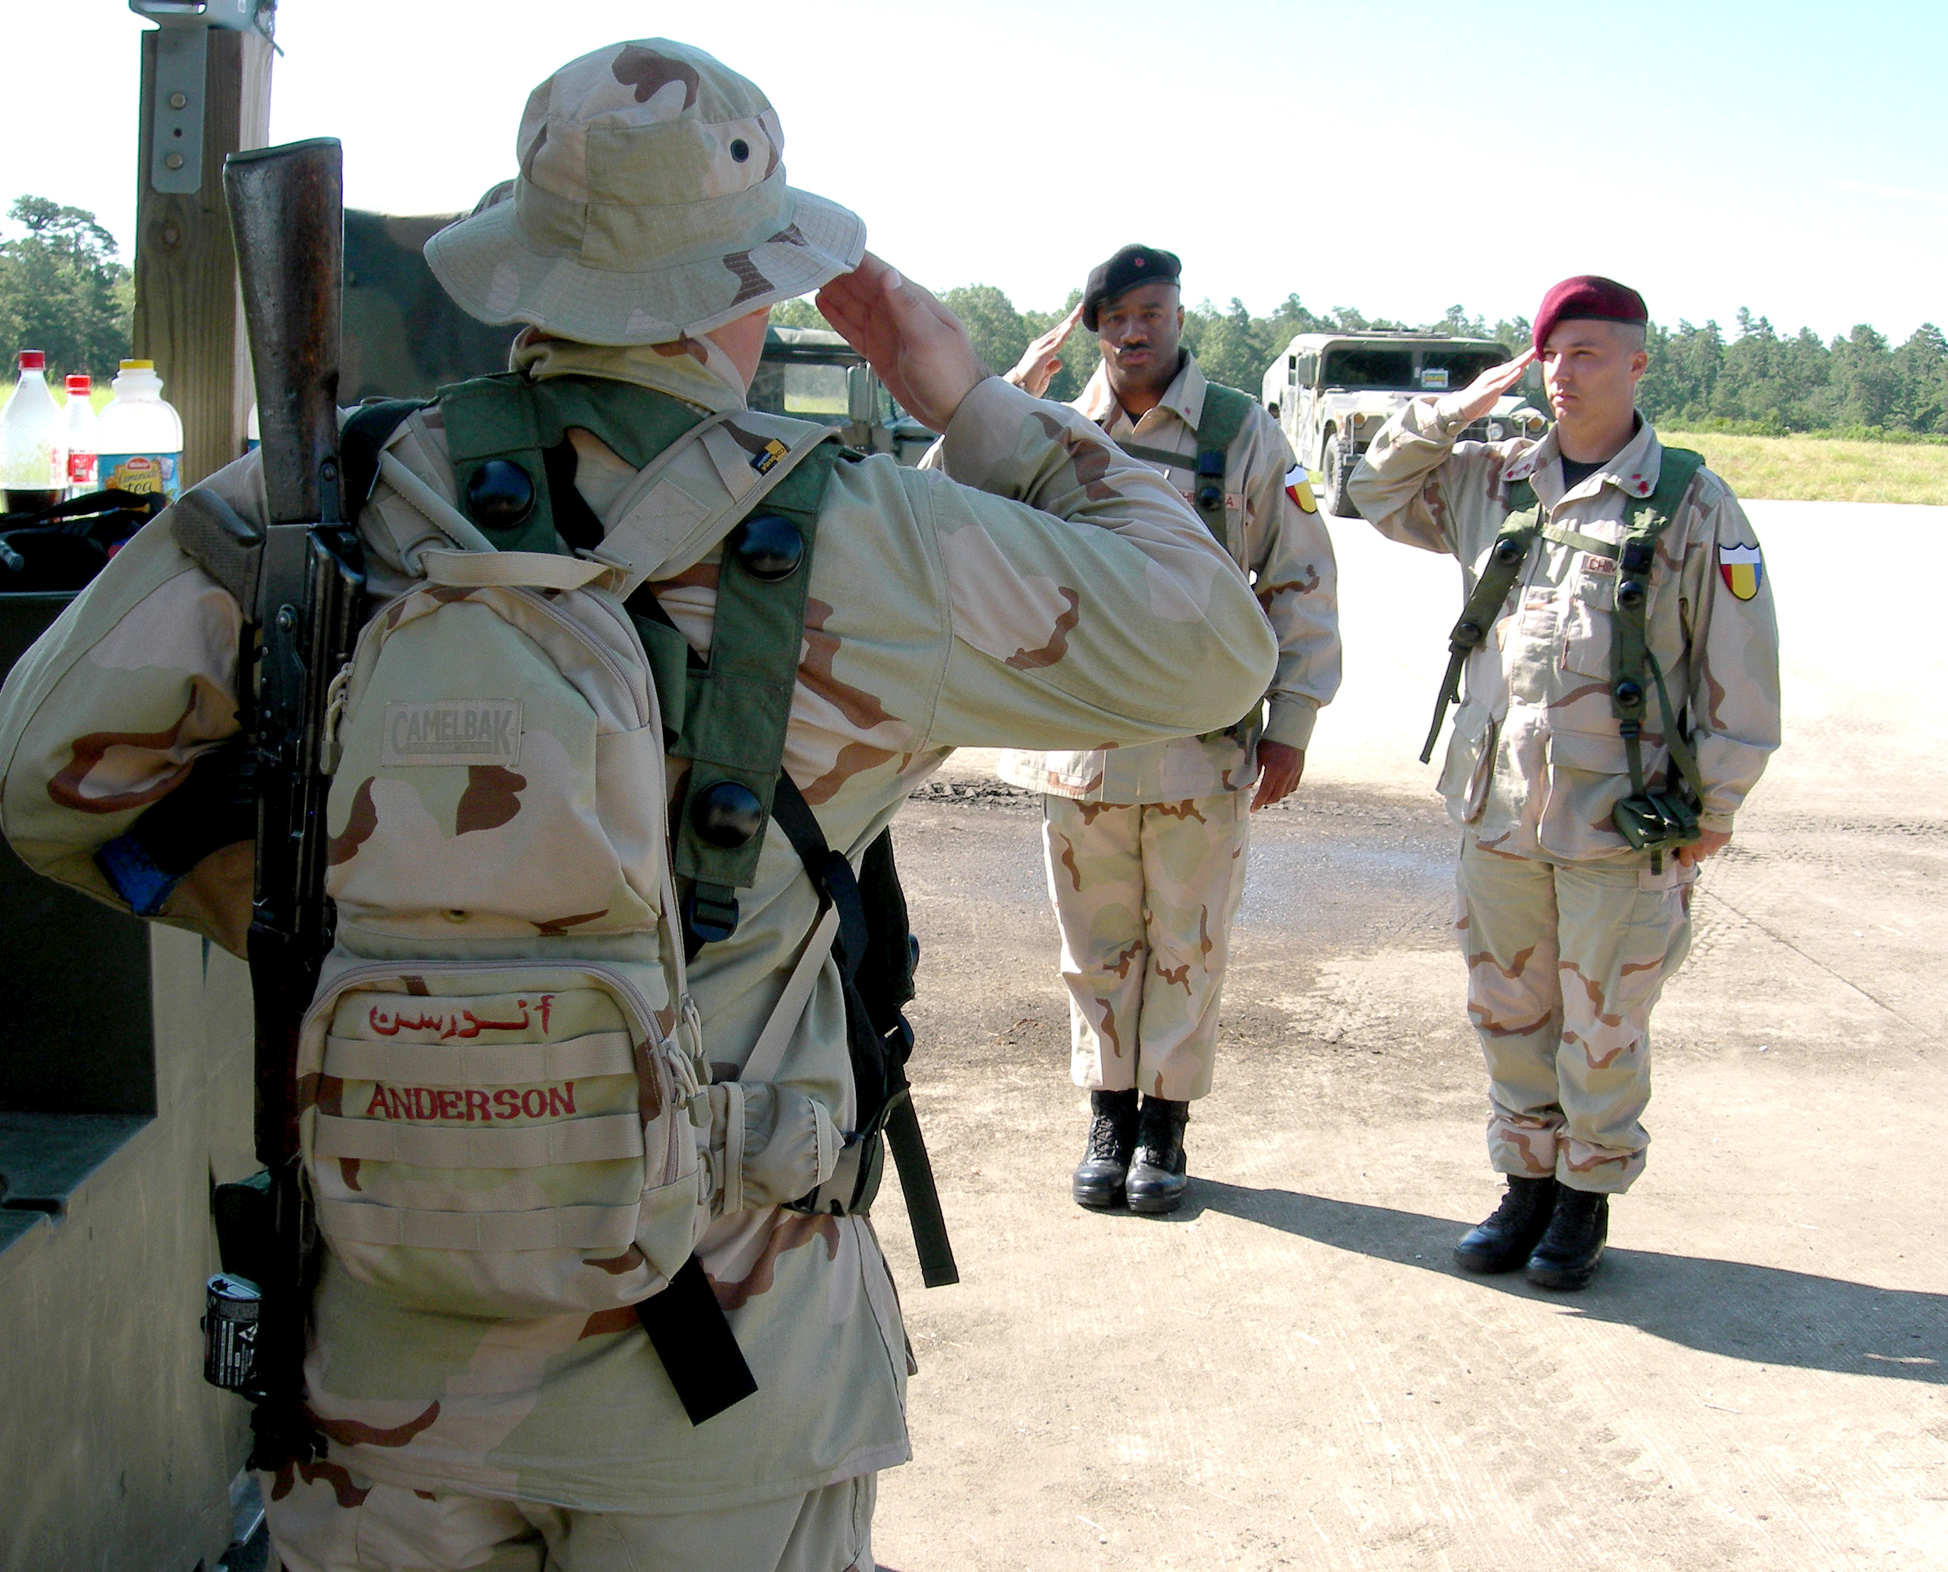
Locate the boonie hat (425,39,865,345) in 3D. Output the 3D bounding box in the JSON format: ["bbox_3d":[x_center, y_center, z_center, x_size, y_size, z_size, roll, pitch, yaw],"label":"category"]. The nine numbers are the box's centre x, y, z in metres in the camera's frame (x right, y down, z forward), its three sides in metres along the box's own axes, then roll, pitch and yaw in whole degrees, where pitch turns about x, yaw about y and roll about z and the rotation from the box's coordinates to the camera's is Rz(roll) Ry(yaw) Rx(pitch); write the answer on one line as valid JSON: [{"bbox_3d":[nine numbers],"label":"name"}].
[{"bbox_3d":[-0.230,-0.418,1.750,0.305,0.185,0.330,2,9,0],"label":"boonie hat"}]

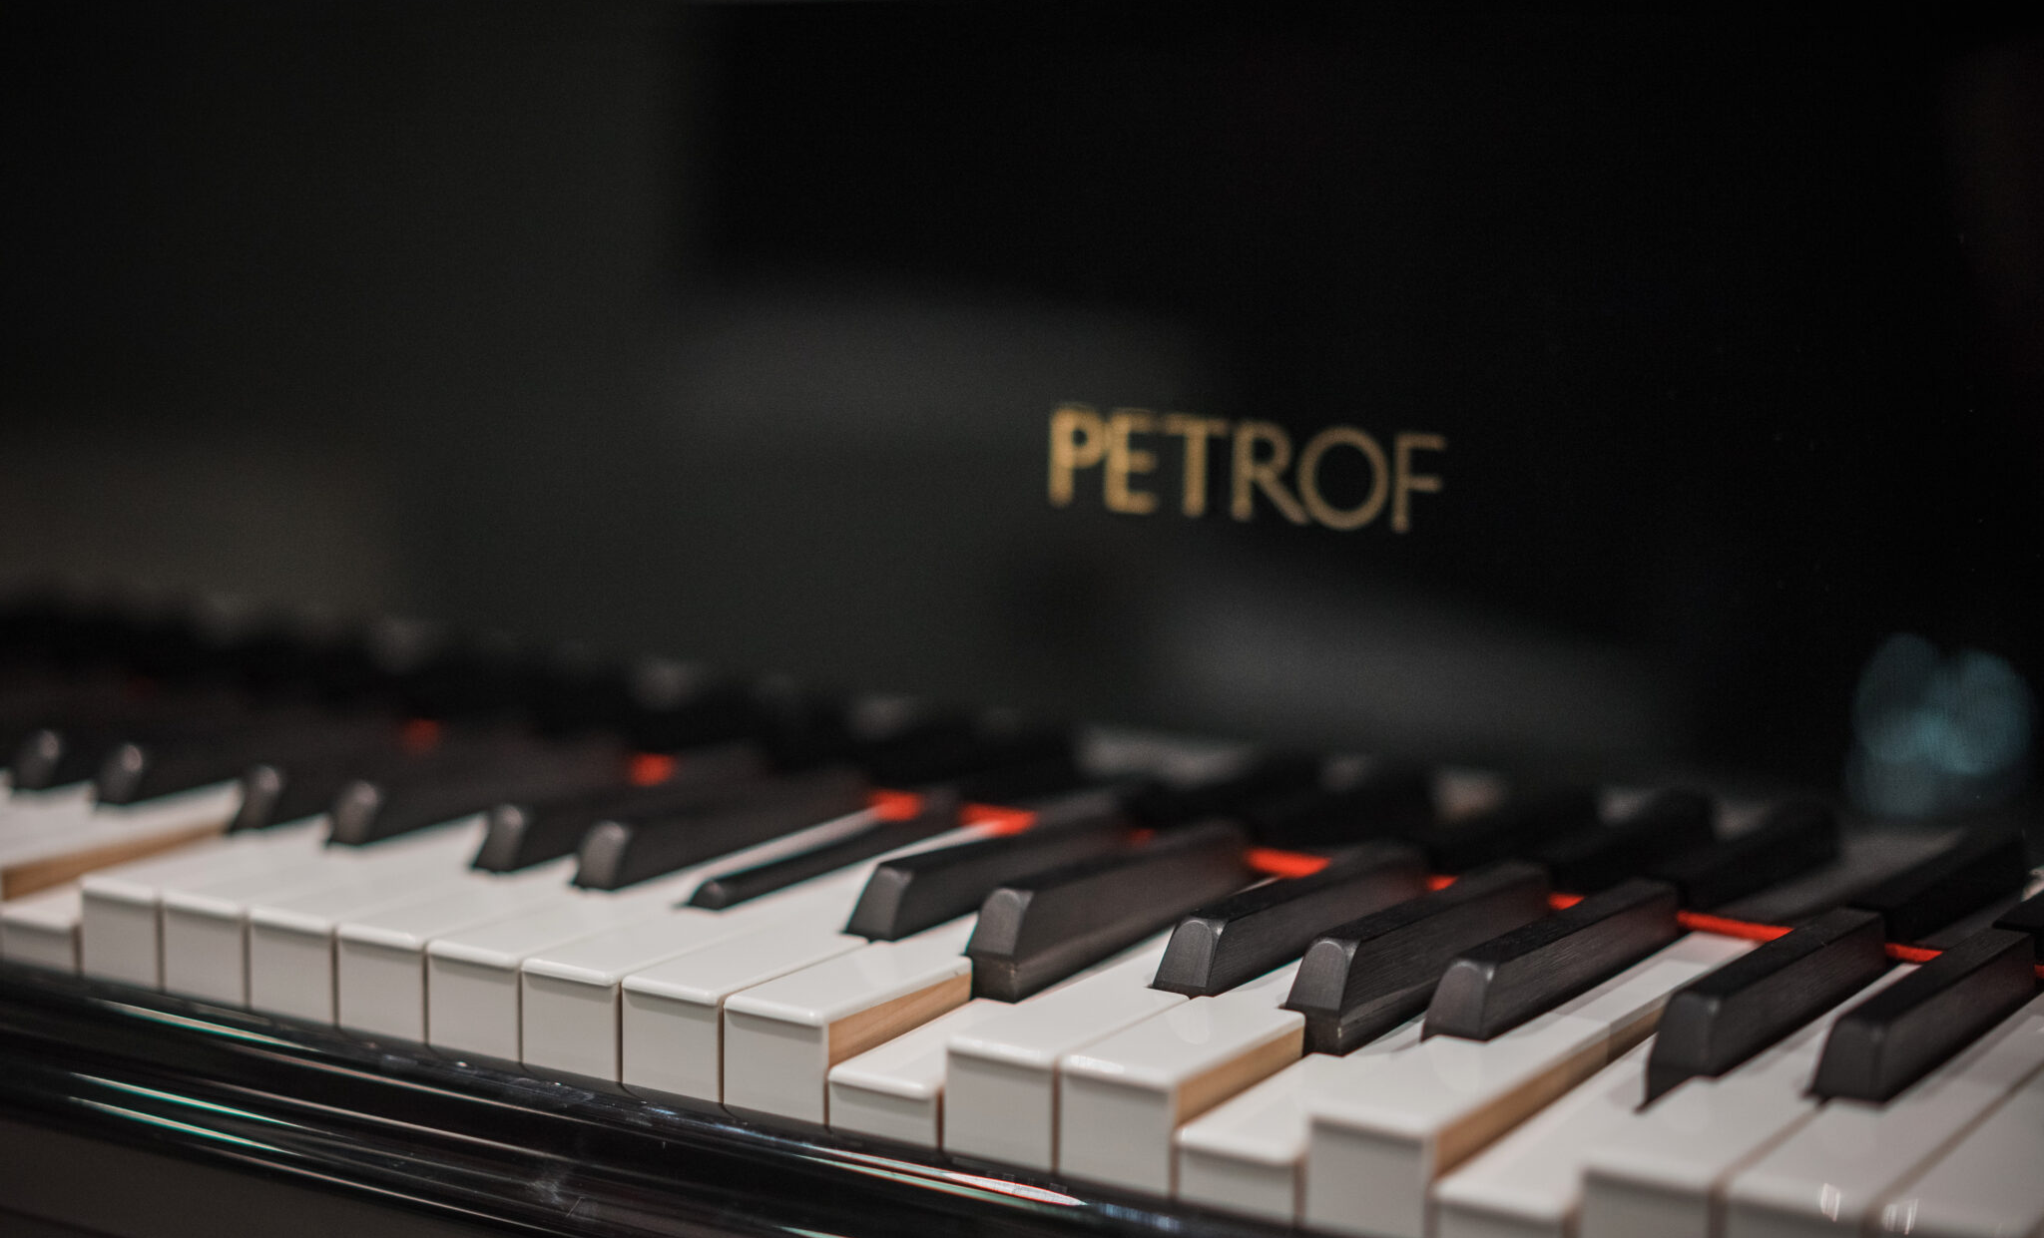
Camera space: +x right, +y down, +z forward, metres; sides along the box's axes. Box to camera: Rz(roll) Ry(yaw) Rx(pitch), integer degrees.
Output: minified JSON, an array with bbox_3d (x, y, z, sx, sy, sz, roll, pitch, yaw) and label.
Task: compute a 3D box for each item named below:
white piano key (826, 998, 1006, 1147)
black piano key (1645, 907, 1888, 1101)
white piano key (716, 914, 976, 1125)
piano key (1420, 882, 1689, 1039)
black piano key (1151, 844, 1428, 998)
[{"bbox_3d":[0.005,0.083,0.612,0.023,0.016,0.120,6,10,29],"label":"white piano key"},{"bbox_3d":[0.141,0.070,0.587,0.012,0.013,0.103,6,8,29],"label":"black piano key"},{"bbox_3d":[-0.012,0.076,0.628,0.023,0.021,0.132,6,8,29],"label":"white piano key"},{"bbox_3d":[0.104,0.066,0.607,0.012,0.013,0.103,6,8,29],"label":"piano key"},{"bbox_3d":[0.056,0.061,0.635,0.012,0.013,0.103,6,8,29],"label":"black piano key"}]

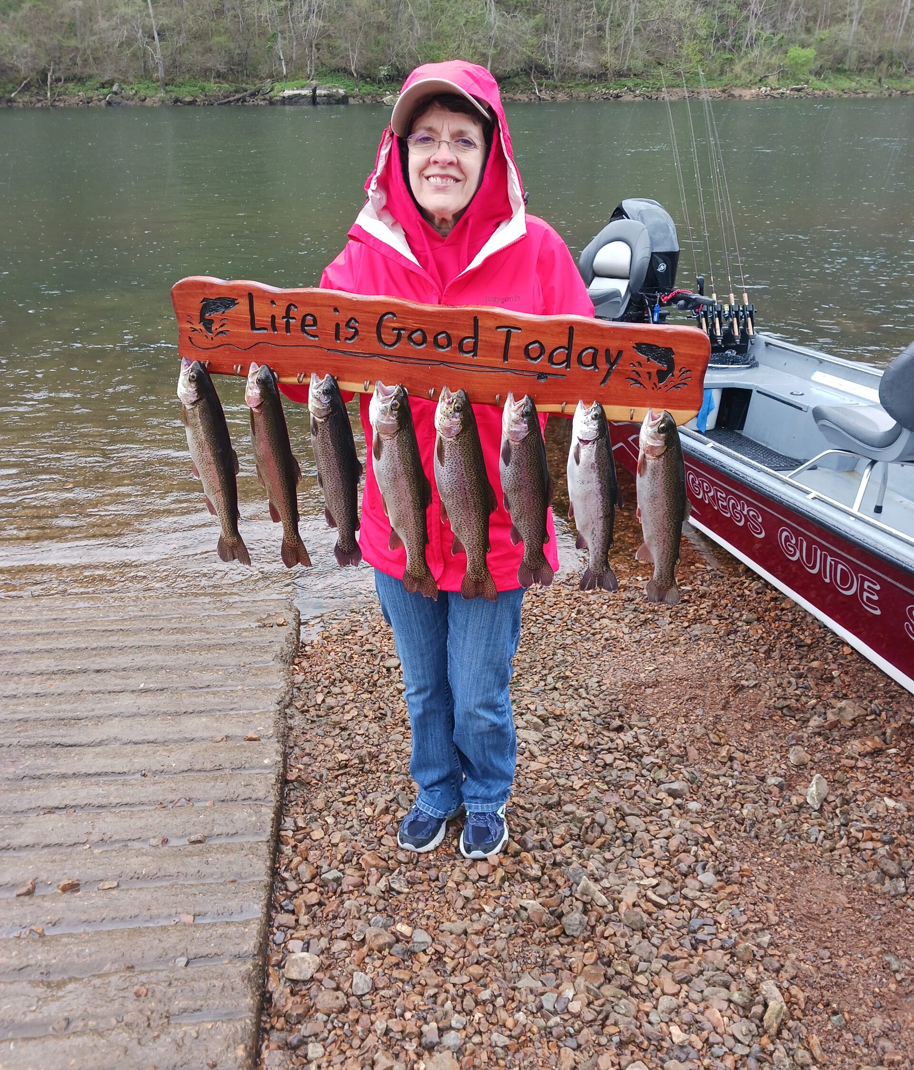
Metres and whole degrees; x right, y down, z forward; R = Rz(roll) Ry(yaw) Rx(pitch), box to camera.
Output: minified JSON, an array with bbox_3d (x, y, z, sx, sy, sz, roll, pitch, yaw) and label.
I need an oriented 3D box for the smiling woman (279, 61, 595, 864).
[{"bbox_3d":[-0.018,-0.007,1.840,0.540,1.630,0.460,3,26,7],"label":"smiling woman"}]

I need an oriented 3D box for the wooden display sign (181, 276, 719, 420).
[{"bbox_3d":[-0.032,-0.278,1.432,0.800,0.138,0.030,7,22,4],"label":"wooden display sign"}]

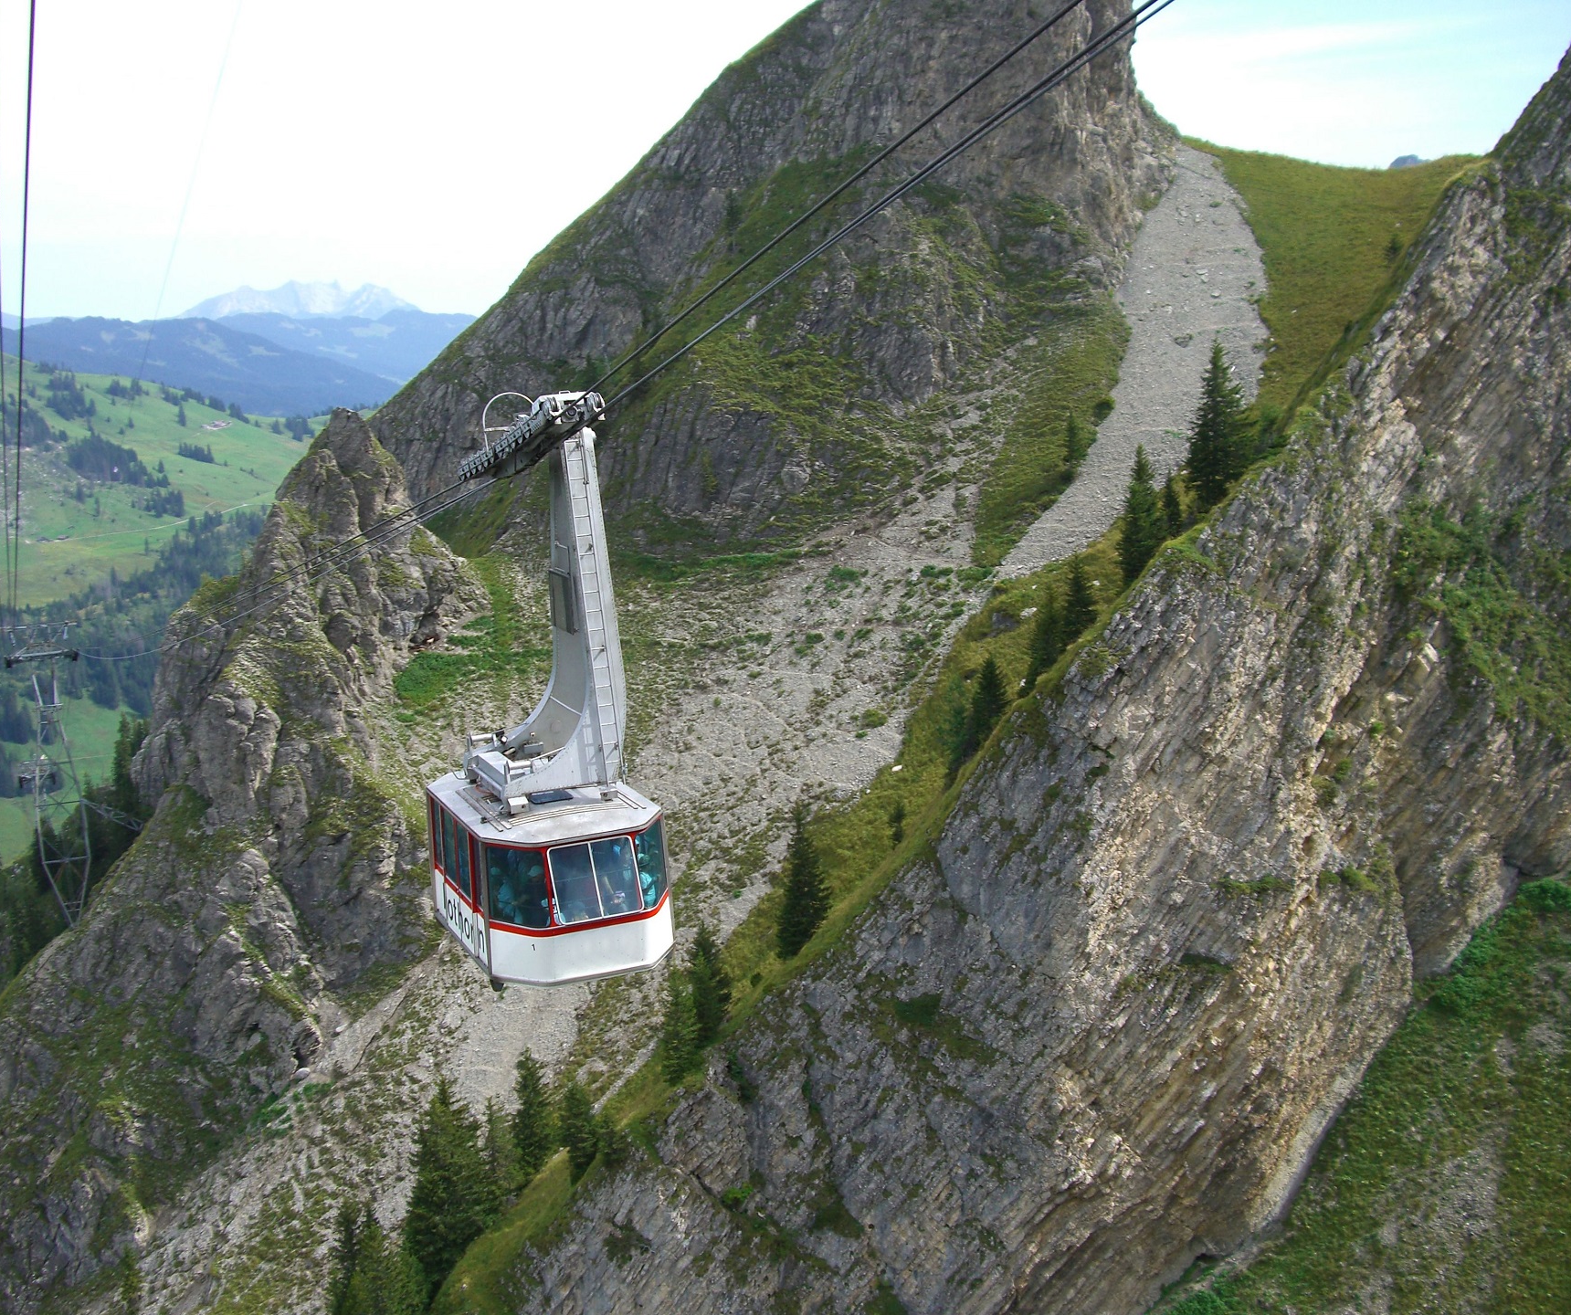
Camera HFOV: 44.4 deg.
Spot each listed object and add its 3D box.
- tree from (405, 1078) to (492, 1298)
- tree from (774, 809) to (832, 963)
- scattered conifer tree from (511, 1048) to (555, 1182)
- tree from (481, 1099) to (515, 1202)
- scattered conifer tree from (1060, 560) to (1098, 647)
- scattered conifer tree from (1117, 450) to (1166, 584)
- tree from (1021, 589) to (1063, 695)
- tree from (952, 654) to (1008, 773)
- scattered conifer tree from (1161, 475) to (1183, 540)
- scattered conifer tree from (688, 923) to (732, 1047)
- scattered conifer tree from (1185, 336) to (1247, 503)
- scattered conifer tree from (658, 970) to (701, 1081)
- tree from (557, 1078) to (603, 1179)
[{"bbox_3d":[-23.730,37.230,135.000,6.250,16.280,6.250,0,11,0],"label":"tree"},{"bbox_3d":[0.925,11.672,100.000,2.860,8.240,2.860,-2,10,0],"label":"tree"},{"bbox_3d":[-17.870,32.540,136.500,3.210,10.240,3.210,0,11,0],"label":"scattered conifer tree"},{"bbox_3d":[-14.198,24.374,95.000,1.790,5.410,1.790,-3,11,-9],"label":"tree"},{"bbox_3d":[17.138,-3.149,112.000,2.270,5.400,2.270,0,11,9],"label":"scattered conifer tree"},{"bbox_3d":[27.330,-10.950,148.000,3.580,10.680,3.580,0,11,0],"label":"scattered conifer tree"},{"bbox_3d":[14.679,-0.979,110.000,2.460,6.110,2.460,0,11,8],"label":"tree"},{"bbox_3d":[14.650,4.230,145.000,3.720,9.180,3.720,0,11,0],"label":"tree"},{"bbox_3d":[23.281,-8.999,116.000,1.380,4.000,1.380,0,11,11],"label":"scattered conifer tree"},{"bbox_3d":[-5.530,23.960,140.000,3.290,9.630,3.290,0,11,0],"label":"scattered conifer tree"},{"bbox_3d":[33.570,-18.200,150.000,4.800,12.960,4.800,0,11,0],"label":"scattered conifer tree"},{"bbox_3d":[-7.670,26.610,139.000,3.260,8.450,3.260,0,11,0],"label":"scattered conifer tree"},{"bbox_3d":[-10.142,23.326,95.000,2.190,5.320,2.190,-3,11,-7],"label":"tree"}]

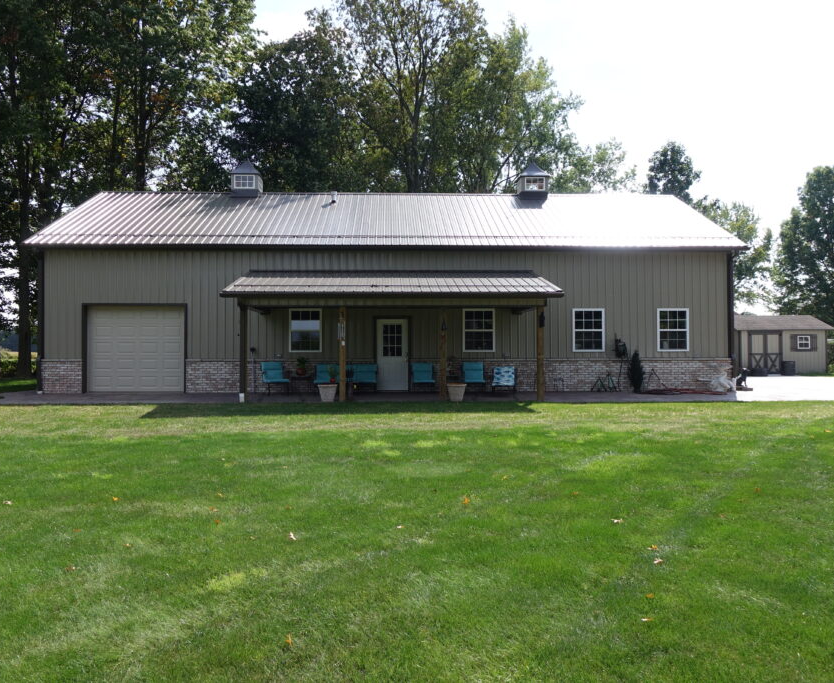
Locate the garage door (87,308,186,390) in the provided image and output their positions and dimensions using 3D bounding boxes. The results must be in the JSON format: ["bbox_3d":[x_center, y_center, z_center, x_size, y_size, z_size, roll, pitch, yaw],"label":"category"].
[{"bbox_3d":[-7.937,0.211,19.250,2.710,2.420,0.090,0,-1,-1],"label":"garage door"}]

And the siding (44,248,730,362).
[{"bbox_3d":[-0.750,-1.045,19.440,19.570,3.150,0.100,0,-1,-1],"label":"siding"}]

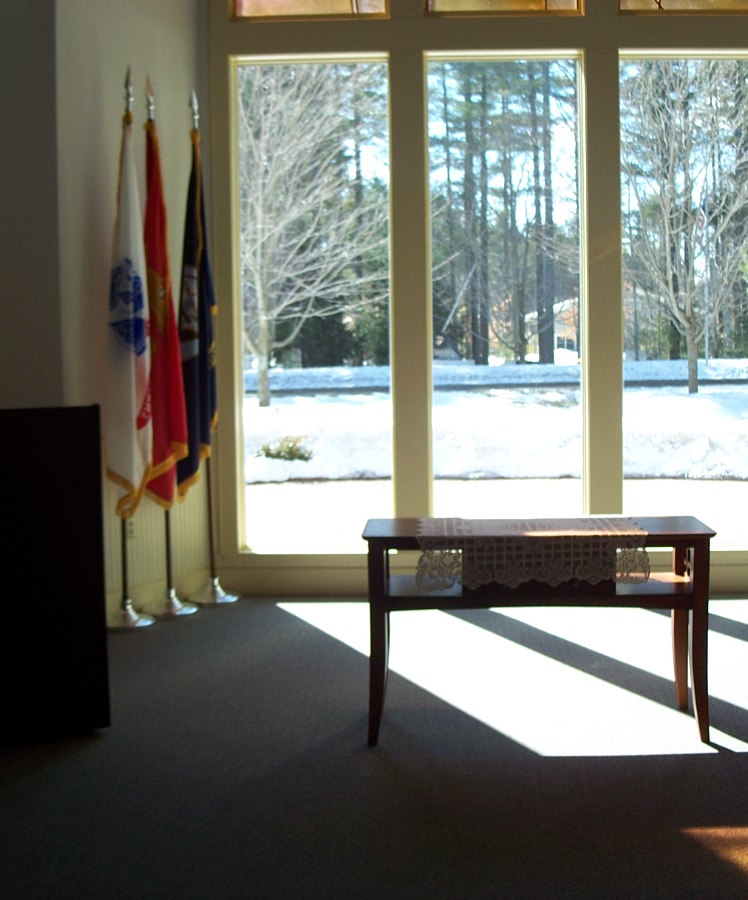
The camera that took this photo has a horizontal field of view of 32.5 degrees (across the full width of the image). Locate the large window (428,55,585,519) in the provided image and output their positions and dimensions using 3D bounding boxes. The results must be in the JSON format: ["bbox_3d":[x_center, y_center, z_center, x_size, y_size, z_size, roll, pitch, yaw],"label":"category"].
[{"bbox_3d":[0.721,-0.784,6.940,0.850,2.670,0.100,-1,5,2],"label":"large window"}]

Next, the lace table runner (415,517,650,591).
[{"bbox_3d":[0.556,0.368,4.646,0.830,0.190,0.440,-1,5,2],"label":"lace table runner"}]

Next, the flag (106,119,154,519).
[{"bbox_3d":[-1.198,-0.648,6.297,0.240,2.030,0.220,-2,5,-11],"label":"flag"}]

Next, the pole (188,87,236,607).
[{"bbox_3d":[-0.903,-0.529,6.829,0.270,2.729,0.270,-2,5,0],"label":"pole"}]

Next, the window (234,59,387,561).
[{"bbox_3d":[-0.327,-0.783,6.959,0.850,2.670,0.100,-1,5,2],"label":"window"}]

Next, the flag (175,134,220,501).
[{"bbox_3d":[-0.938,-0.704,6.814,0.230,2.000,0.220,-1,5,-8],"label":"flag"}]

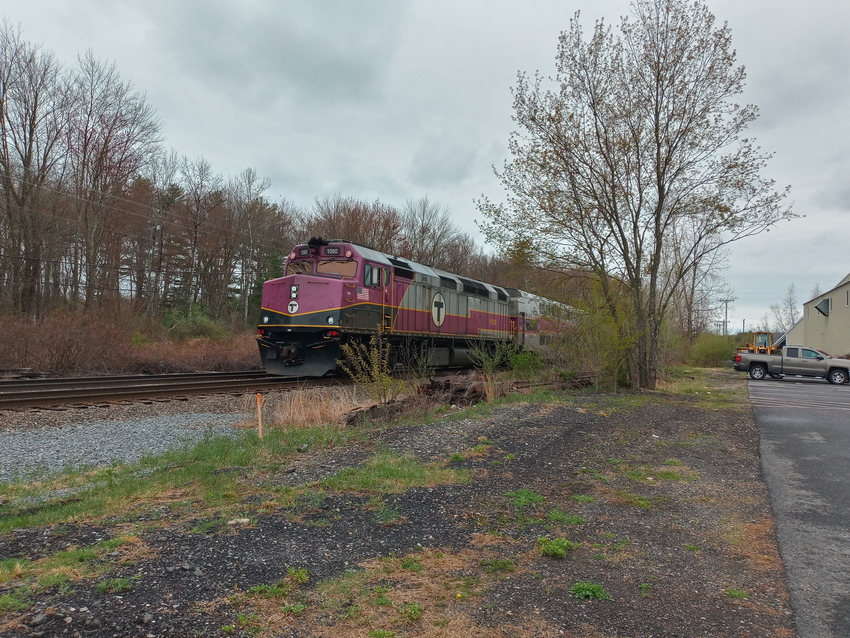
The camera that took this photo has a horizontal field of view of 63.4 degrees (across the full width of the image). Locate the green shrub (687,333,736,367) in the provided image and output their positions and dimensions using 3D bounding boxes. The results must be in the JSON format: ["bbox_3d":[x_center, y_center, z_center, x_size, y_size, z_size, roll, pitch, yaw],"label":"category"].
[{"bbox_3d":[25.920,2.777,62.000,4.300,3.100,3.800,-1,-3,23],"label":"green shrub"}]

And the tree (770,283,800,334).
[{"bbox_3d":[52.421,0.393,100.000,4.500,11.400,4.400,-1,-3,27],"label":"tree"}]

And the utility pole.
[{"bbox_3d":[50.991,1.771,116.000,2.450,9.900,0.300,-1,-3,22],"label":"utility pole"}]

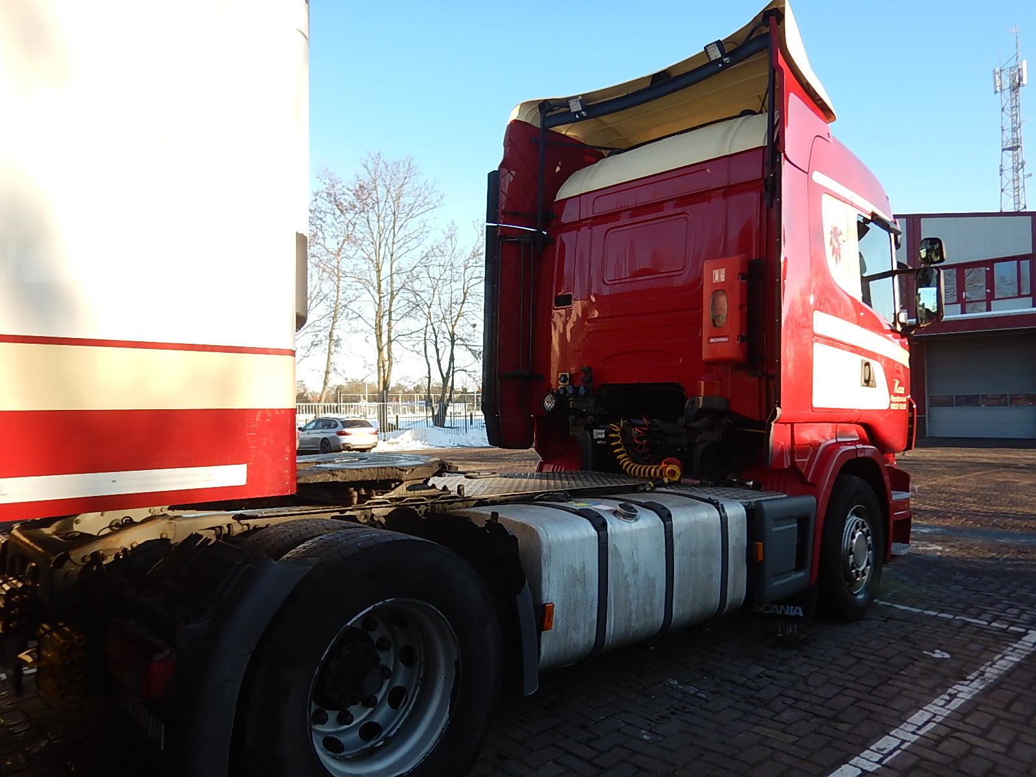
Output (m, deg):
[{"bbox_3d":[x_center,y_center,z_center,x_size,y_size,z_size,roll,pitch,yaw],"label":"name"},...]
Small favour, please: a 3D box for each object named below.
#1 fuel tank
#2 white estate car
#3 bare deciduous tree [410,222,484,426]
[{"bbox_3d":[0.466,0.920,3.759,1.570,0.660,0.700,1,-2,-41],"label":"fuel tank"},{"bbox_3d":[-7.880,1.950,30.100,1.880,1.490,4.920,1,-2,-43],"label":"white estate car"},{"bbox_3d":[-5.250,-5.100,57.000,7.000,16.400,7.000,-1,-1,0],"label":"bare deciduous tree"}]

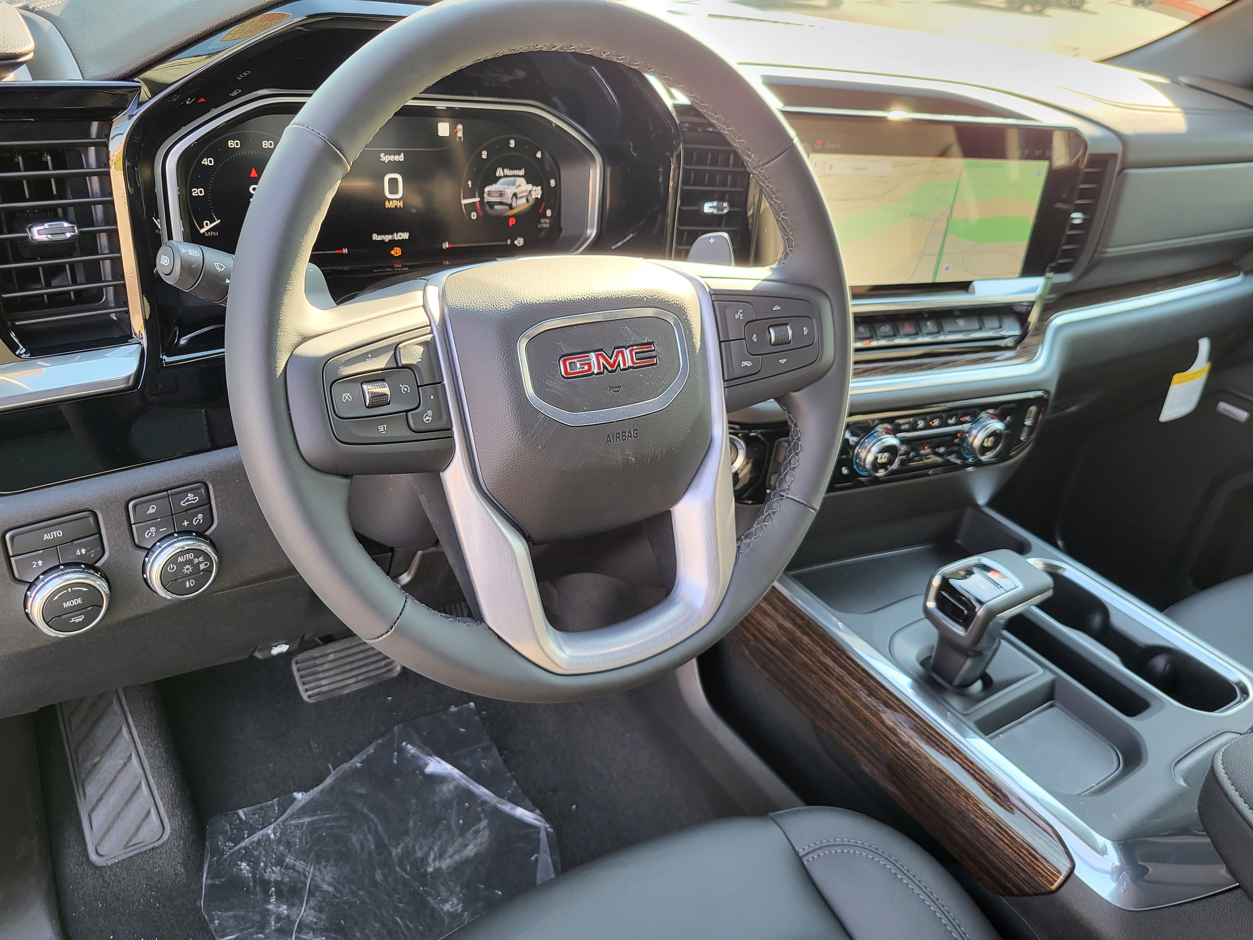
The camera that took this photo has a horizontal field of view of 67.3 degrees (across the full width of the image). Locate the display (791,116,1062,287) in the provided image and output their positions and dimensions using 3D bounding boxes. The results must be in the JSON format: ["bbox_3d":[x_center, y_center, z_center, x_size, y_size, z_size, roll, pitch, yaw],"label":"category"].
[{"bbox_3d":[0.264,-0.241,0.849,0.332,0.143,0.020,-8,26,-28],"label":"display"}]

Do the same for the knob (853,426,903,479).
[{"bbox_3d":[0.218,-0.013,0.815,0.044,0.044,0.021,-9,31,-28],"label":"knob"}]

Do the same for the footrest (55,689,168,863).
[{"bbox_3d":[-0.539,0.294,0.979,0.072,0.018,0.200,-12,75,-32],"label":"footrest"}]

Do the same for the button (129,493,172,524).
[{"bbox_3d":[-0.298,0.023,0.588,0.025,0.016,0.008,-18,28,-40],"label":"button"}]

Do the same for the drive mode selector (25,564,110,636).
[{"bbox_3d":[-0.348,0.084,0.591,0.049,0.049,0.017,-17,22,-37],"label":"drive mode selector"}]

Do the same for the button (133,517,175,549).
[{"bbox_3d":[-0.313,0.041,0.626,0.025,0.019,0.008,-17,22,-37],"label":"button"}]

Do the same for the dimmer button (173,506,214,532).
[{"bbox_3d":[-0.294,0.035,0.641,0.024,0.018,0.008,-17,22,-37],"label":"dimmer button"}]

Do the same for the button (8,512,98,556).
[{"bbox_3d":[-0.338,0.037,0.554,0.047,0.015,0.008,-18,28,-40],"label":"button"}]

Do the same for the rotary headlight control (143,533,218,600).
[{"bbox_3d":[-0.283,0.063,0.603,0.046,0.046,0.018,-18,28,-40],"label":"rotary headlight control"}]

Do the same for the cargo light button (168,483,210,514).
[{"bbox_3d":[-0.296,0.018,0.635,0.025,0.017,0.008,-17,22,-37],"label":"cargo light button"}]

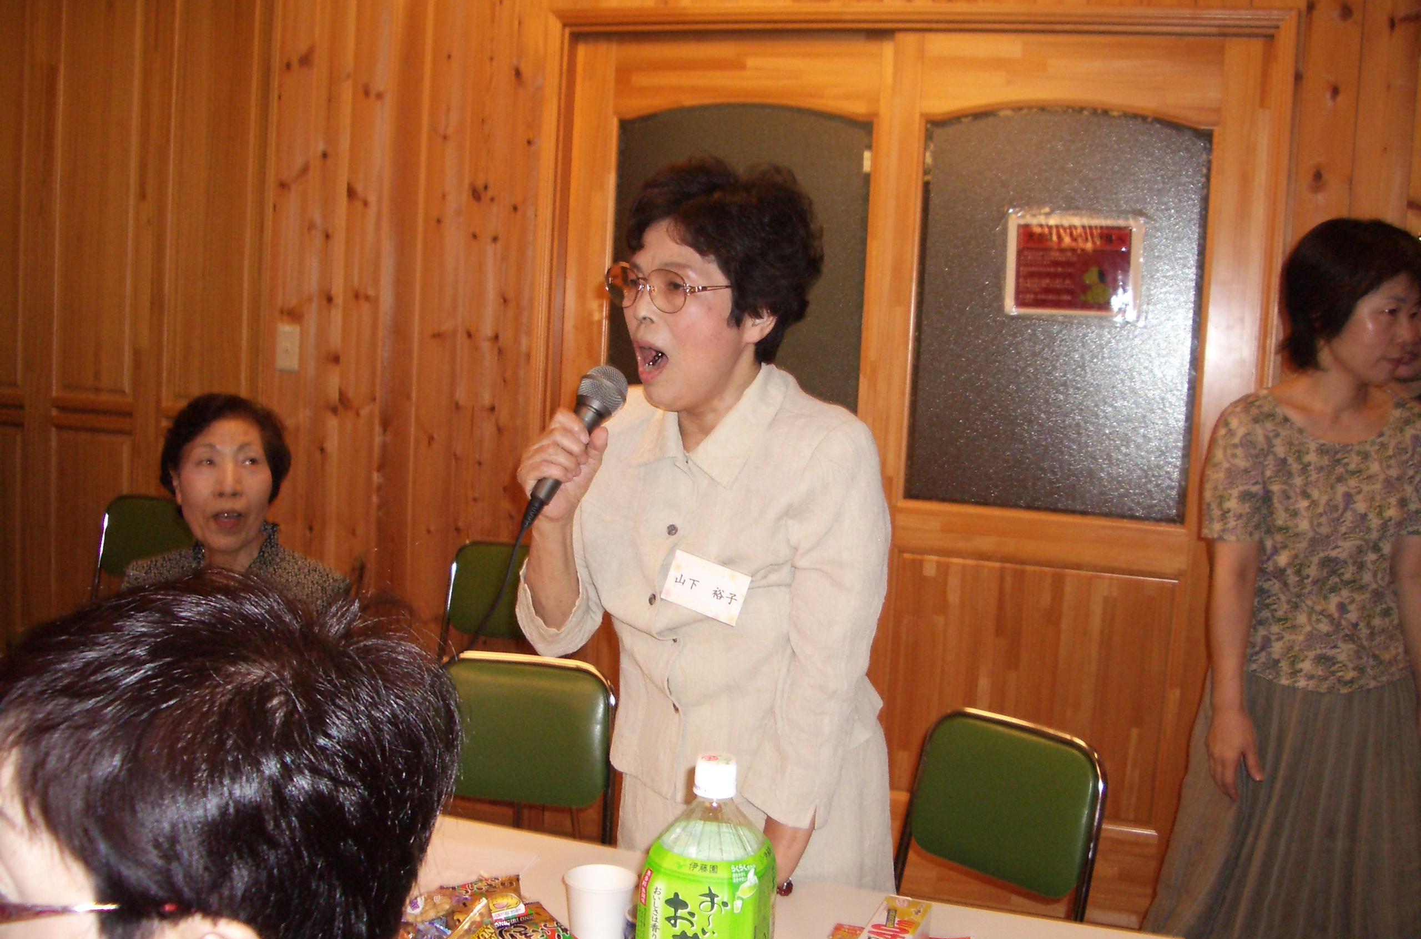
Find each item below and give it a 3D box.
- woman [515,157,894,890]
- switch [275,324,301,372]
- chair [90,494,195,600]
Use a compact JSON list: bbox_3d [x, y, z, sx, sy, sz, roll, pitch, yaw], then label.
[{"bbox_3d":[-0.026,0.396,1.690,0.430,1.495,0.400,6,6,30],"label":"woman"},{"bbox_3d":[-1.090,-0.312,3.695,0.070,0.120,0.012,5,5,16],"label":"switch"},{"bbox_3d":[-1.431,0.488,3.530,0.410,0.800,0.470,3,5,0],"label":"chair"}]

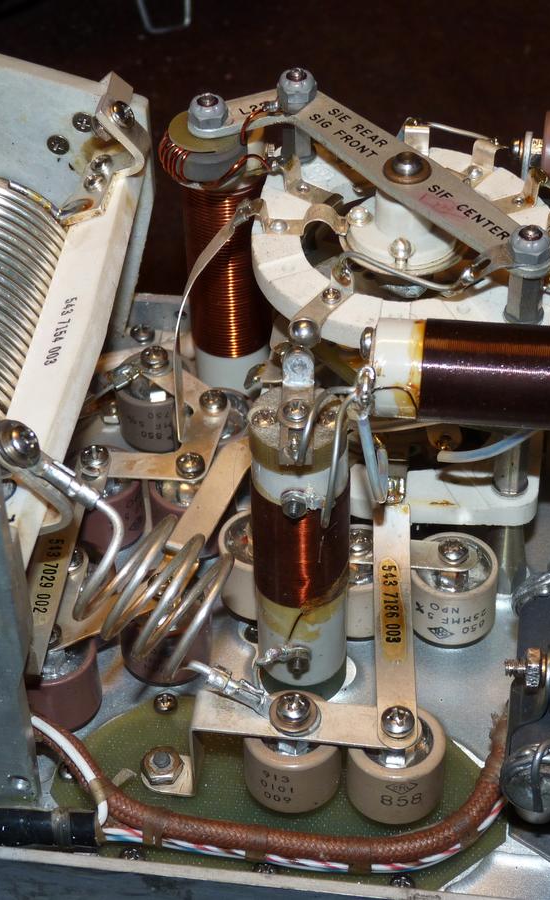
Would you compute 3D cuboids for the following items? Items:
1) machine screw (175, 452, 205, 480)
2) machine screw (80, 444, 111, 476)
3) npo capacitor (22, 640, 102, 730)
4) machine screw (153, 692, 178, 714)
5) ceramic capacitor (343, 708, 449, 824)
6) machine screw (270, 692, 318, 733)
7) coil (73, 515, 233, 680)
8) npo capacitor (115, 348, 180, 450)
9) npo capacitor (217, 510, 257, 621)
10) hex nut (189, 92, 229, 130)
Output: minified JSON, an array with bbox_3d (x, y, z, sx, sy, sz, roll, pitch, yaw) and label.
[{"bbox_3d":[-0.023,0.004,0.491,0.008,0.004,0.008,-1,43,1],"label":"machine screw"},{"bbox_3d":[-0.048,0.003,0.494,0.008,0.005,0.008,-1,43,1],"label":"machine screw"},{"bbox_3d":[-0.048,0.048,0.394,0.020,0.017,0.020,5,43,6],"label":"npo capacitor"},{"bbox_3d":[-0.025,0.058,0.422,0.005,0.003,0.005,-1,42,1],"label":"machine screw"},{"bbox_3d":[0.025,0.064,0.375,0.020,0.015,0.020,5,43,6],"label":"ceramic capacitor"},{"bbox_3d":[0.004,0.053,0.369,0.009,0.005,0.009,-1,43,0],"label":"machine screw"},{"bbox_3d":[-0.026,0.032,0.402,0.029,0.030,0.030,35,40,0],"label":"coil"},{"bbox_3d":[-0.031,-0.013,0.492,0.021,0.017,0.021,4,43,7],"label":"npo capacitor"},{"bbox_3d":[-0.002,0.026,0.416,0.020,0.017,0.020,5,43,6],"label":"npo capacitor"},{"bbox_3d":[-0.015,-0.078,0.422,0.009,0.006,0.009,5,42,7],"label":"hex nut"}]

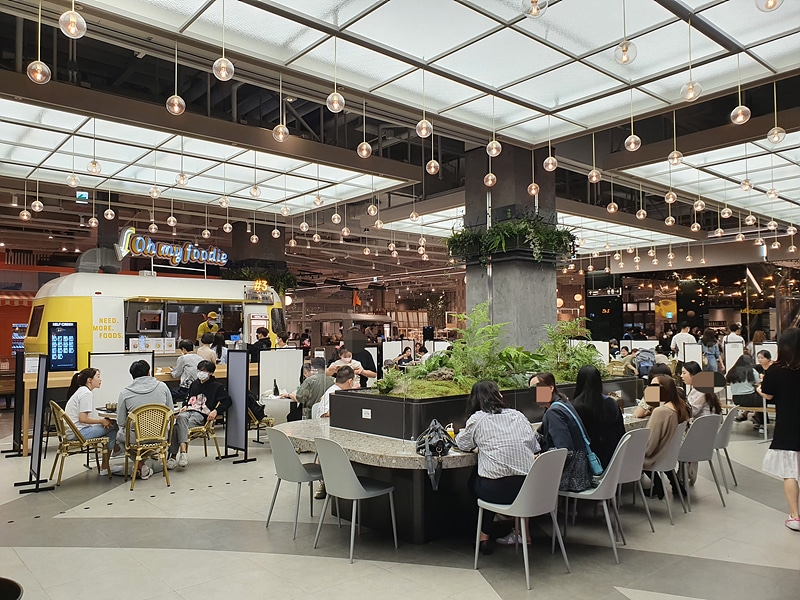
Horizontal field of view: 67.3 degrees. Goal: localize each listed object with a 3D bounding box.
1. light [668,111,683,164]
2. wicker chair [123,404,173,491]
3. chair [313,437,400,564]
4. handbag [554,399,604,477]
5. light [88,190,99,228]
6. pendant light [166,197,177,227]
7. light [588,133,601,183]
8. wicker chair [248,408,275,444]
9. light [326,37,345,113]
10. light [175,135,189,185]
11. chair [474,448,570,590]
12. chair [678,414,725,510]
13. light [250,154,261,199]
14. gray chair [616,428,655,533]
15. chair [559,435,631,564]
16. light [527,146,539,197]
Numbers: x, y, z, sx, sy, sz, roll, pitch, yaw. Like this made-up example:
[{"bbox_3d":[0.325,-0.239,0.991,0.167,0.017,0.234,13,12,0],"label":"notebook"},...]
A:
[{"bbox_3d":[1.873,-1.102,4.087,0.100,0.380,0.100,2,-4,-40],"label":"light"},{"bbox_3d":[-2.560,1.456,6.150,0.480,0.850,0.560,1,-3,-27],"label":"wicker chair"},{"bbox_3d":[-0.346,1.395,4.359,0.460,0.820,0.530,-2,-3,45],"label":"chair"},{"bbox_3d":[1.286,0.998,4.330,0.330,0.530,0.200,1,-2,-23],"label":"handbag"},{"bbox_3d":[-5.589,-1.664,10.967,0.162,0.674,0.162,2,-3,-40],"label":"light"},{"bbox_3d":[-4.075,-1.612,10.750,0.155,0.573,0.155,2,-3,-40],"label":"pendant light"},{"bbox_3d":[1.527,-1.127,4.719,0.102,0.405,0.102,0,-3,0],"label":"light"},{"bbox_3d":[-1.815,1.474,7.321,0.560,0.860,0.460,1,-3,-18],"label":"wicker chair"},{"bbox_3d":[-0.535,-1.894,5.045,0.155,0.648,0.155,0,-3,0],"label":"light"},{"bbox_3d":[-1.673,-1.065,4.624,0.100,0.391,0.100,2,-4,-40],"label":"light"},{"bbox_3d":[0.831,1.381,3.989,0.450,0.830,0.510,2,-4,-39],"label":"chair"},{"bbox_3d":[2.664,1.449,5.529,0.450,0.830,0.510,1,-3,-19],"label":"chair"},{"bbox_3d":[-1.202,-1.043,5.016,0.100,0.381,0.100,2,-4,-40],"label":"light"},{"bbox_3d":[1.714,1.430,4.844,0.460,0.820,0.510,2,-3,-30],"label":"gray chair"},{"bbox_3d":[1.372,1.373,4.296,0.530,0.810,0.470,-1,-3,24],"label":"chair"},{"bbox_3d":[1.823,-1.753,8.201,0.155,0.663,0.155,0,-3,0],"label":"light"}]

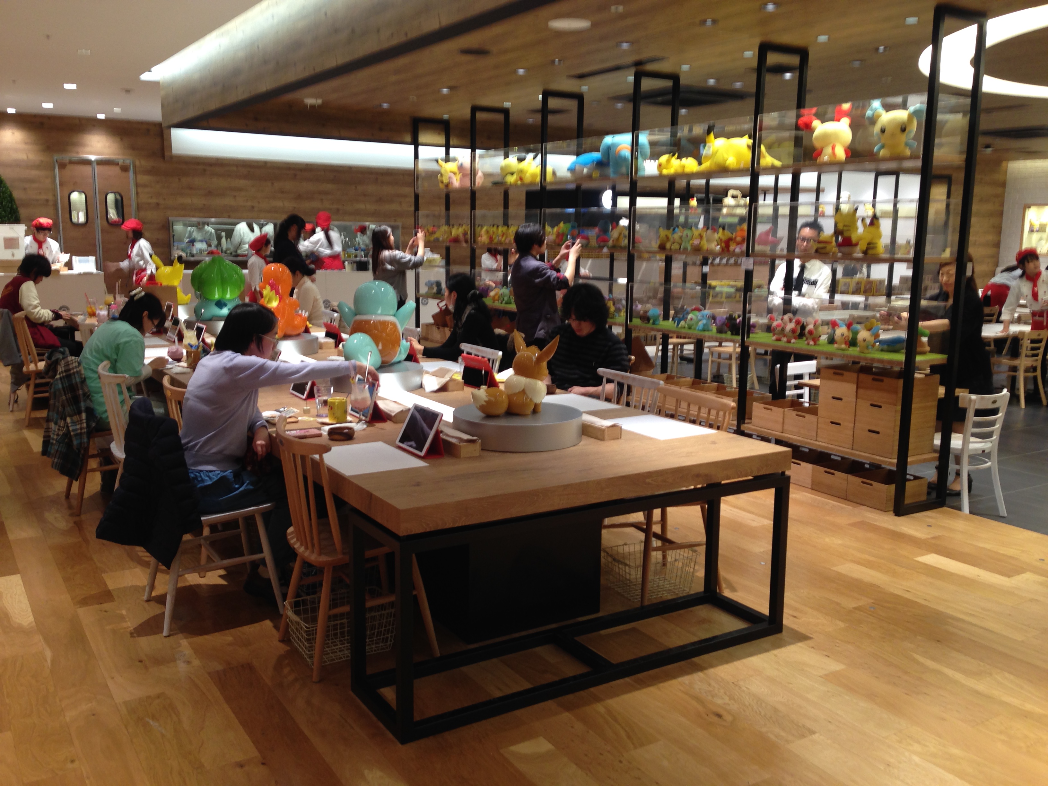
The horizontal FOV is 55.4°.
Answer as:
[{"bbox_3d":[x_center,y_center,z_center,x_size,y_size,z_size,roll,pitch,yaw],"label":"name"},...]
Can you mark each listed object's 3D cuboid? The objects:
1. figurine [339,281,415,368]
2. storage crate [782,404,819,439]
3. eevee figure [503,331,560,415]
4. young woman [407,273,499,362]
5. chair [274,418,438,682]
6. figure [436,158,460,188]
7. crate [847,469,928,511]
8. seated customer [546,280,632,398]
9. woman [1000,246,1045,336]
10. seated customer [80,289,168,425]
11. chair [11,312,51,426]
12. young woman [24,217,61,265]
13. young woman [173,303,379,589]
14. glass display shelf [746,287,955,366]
[{"bbox_3d":[-0.736,-0.357,5.024,0.400,0.440,0.380,3,10,15],"label":"figurine"},{"bbox_3d":[1.784,0.174,6.002,0.350,0.141,0.262,-5,11,-32],"label":"storage crate"},{"bbox_3d":[0.023,-0.087,3.900,0.200,0.320,0.200,9,13,39],"label":"eevee figure"},{"bbox_3d":[-0.481,-0.155,6.606,0.780,1.260,0.500,-2,9,-15],"label":"young woman"},{"bbox_3d":[-0.629,0.536,3.653,0.510,0.835,0.490,-5,12,-31],"label":"chair"},{"bbox_3d":[-0.771,-2.183,9.931,0.250,0.300,0.220,6,11,30],"label":"figure"},{"bbox_3d":[2.125,0.555,5.828,0.385,0.147,0.275,-5,11,-32],"label":"crate"},{"bbox_3d":[0.273,0.056,5.263,0.520,1.250,0.750,9,13,40],"label":"seated customer"},{"bbox_3d":[4.701,-0.628,9.350,0.580,1.440,0.480,0,9,-6],"label":"woman"},{"bbox_3d":[-2.127,0.011,5.511,0.620,1.160,0.450,-5,11,-32],"label":"seated customer"},{"bbox_3d":[-3.595,-0.200,7.715,0.510,0.835,0.490,-2,10,-16],"label":"chair"},{"bbox_3d":[-5.599,-1.242,11.675,0.460,1.600,0.350,-5,11,-32],"label":"young woman"},{"bbox_3d":[-0.999,0.240,4.188,0.940,1.220,0.520,-5,11,-32],"label":"young woman"},{"bbox_3d":[1.930,-0.397,6.006,0.420,0.350,1.200,-5,11,-32],"label":"glass display shelf"}]

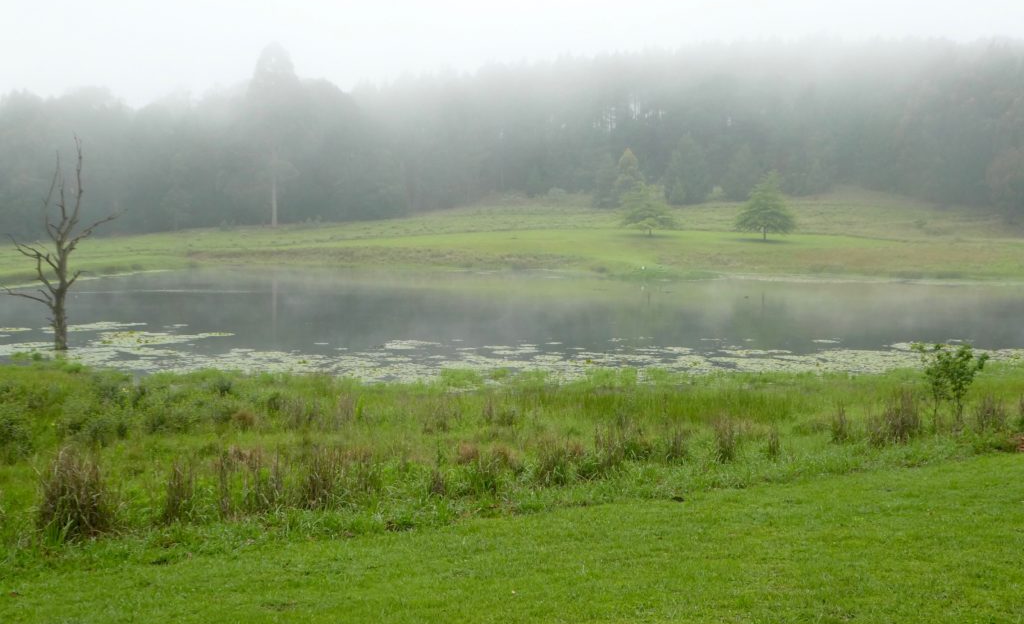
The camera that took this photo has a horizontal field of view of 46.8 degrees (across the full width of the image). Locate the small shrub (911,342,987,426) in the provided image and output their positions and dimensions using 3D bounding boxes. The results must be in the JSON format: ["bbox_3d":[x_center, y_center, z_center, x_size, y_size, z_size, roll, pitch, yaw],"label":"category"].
[{"bbox_3d":[7.300,1.224,19.700,1.265,1.432,1.075,0,3,0],"label":"small shrub"}]

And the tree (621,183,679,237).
[{"bbox_3d":[19.754,-14.582,170.000,8.333,7.471,8.333,0,3,0],"label":"tree"}]

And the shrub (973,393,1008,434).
[{"bbox_3d":[7.683,1.630,19.000,0.578,0.674,0.578,0,3,0],"label":"shrub"}]

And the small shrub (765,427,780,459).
[{"bbox_3d":[3.500,1.760,15.900,0.215,0.443,0.215,0,3,0],"label":"small shrub"}]

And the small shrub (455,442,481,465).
[{"bbox_3d":[-0.583,1.860,15.500,0.341,0.301,0.341,0,3,0],"label":"small shrub"}]

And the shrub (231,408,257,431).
[{"bbox_3d":[-4.493,1.807,19.800,0.435,0.385,0.435,0,3,0],"label":"shrub"}]

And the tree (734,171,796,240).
[{"bbox_3d":[35.348,-14.850,165.000,8.645,9.761,8.645,0,3,0],"label":"tree"}]

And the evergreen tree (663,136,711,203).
[{"bbox_3d":[31.263,-25.441,212.000,8.600,12.720,8.600,0,3,0],"label":"evergreen tree"}]

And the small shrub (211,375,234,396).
[{"bbox_3d":[-6.361,1.626,26.000,0.527,0.505,0.527,0,3,0],"label":"small shrub"}]

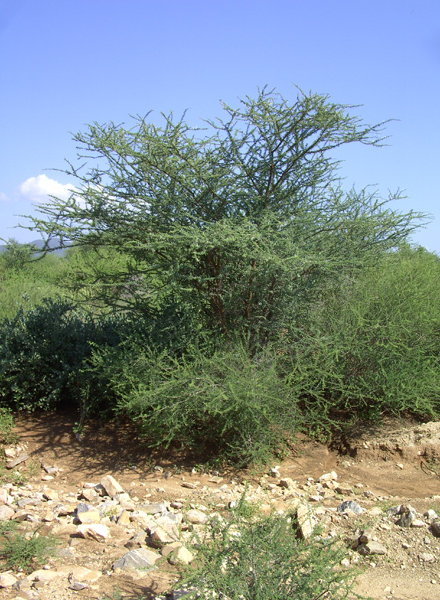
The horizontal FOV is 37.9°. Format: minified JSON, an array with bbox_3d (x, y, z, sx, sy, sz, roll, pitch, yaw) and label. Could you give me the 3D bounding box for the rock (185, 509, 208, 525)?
[{"bbox_3d":[-0.163,1.537,4.551,0.152,0.074,0.114,0,2,-2],"label":"rock"}]

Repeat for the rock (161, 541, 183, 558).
[{"bbox_3d":[-0.294,1.559,3.996,0.133,0.075,0.100,0,2,-4],"label":"rock"}]

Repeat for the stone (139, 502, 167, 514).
[{"bbox_3d":[-0.499,1.542,4.743,0.219,0.047,0.121,0,2,-6],"label":"stone"}]

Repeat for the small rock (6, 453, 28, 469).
[{"bbox_3d":[-1.854,1.470,5.859,0.085,0.090,0.210,2,3,45],"label":"small rock"}]

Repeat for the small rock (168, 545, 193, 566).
[{"bbox_3d":[-0.225,1.434,3.659,0.146,0.095,0.110,0,4,0],"label":"small rock"}]

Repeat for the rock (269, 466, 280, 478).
[{"bbox_3d":[0.475,1.491,5.543,0.089,0.090,0.080,0,2,5],"label":"rock"}]

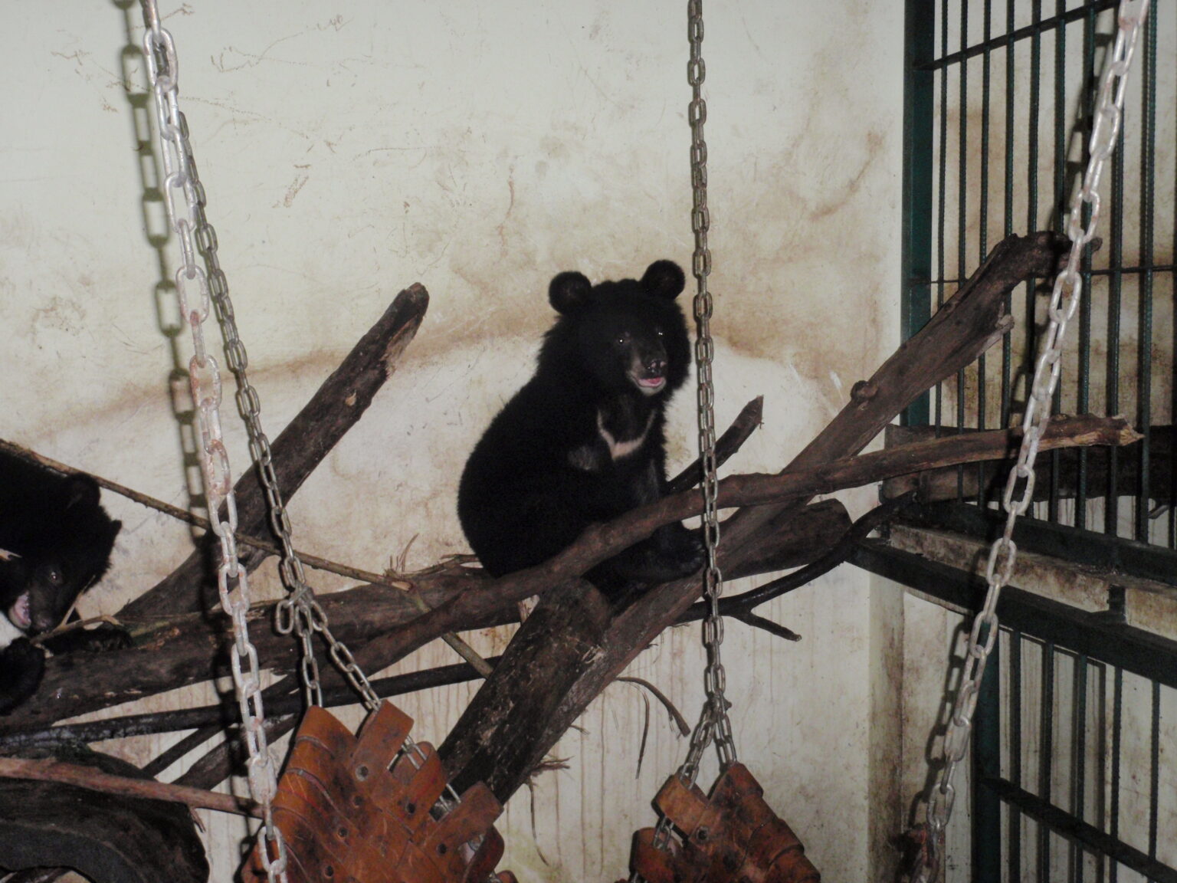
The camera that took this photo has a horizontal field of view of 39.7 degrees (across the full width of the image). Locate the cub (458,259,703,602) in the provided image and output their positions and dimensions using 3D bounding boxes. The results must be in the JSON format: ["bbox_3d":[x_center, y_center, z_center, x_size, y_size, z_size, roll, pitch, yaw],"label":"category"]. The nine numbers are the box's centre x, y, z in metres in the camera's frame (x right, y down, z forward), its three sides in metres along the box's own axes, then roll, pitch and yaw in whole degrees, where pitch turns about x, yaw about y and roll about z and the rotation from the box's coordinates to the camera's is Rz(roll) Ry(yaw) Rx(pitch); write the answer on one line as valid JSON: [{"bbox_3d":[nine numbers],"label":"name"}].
[{"bbox_3d":[-0.016,-0.023,3.240,0.480,0.670,0.370,4,6,44],"label":"cub"}]

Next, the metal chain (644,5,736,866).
[{"bbox_3d":[0.178,-0.060,2.900,0.150,1.580,0.090,-1,-13,0],"label":"metal chain"}]

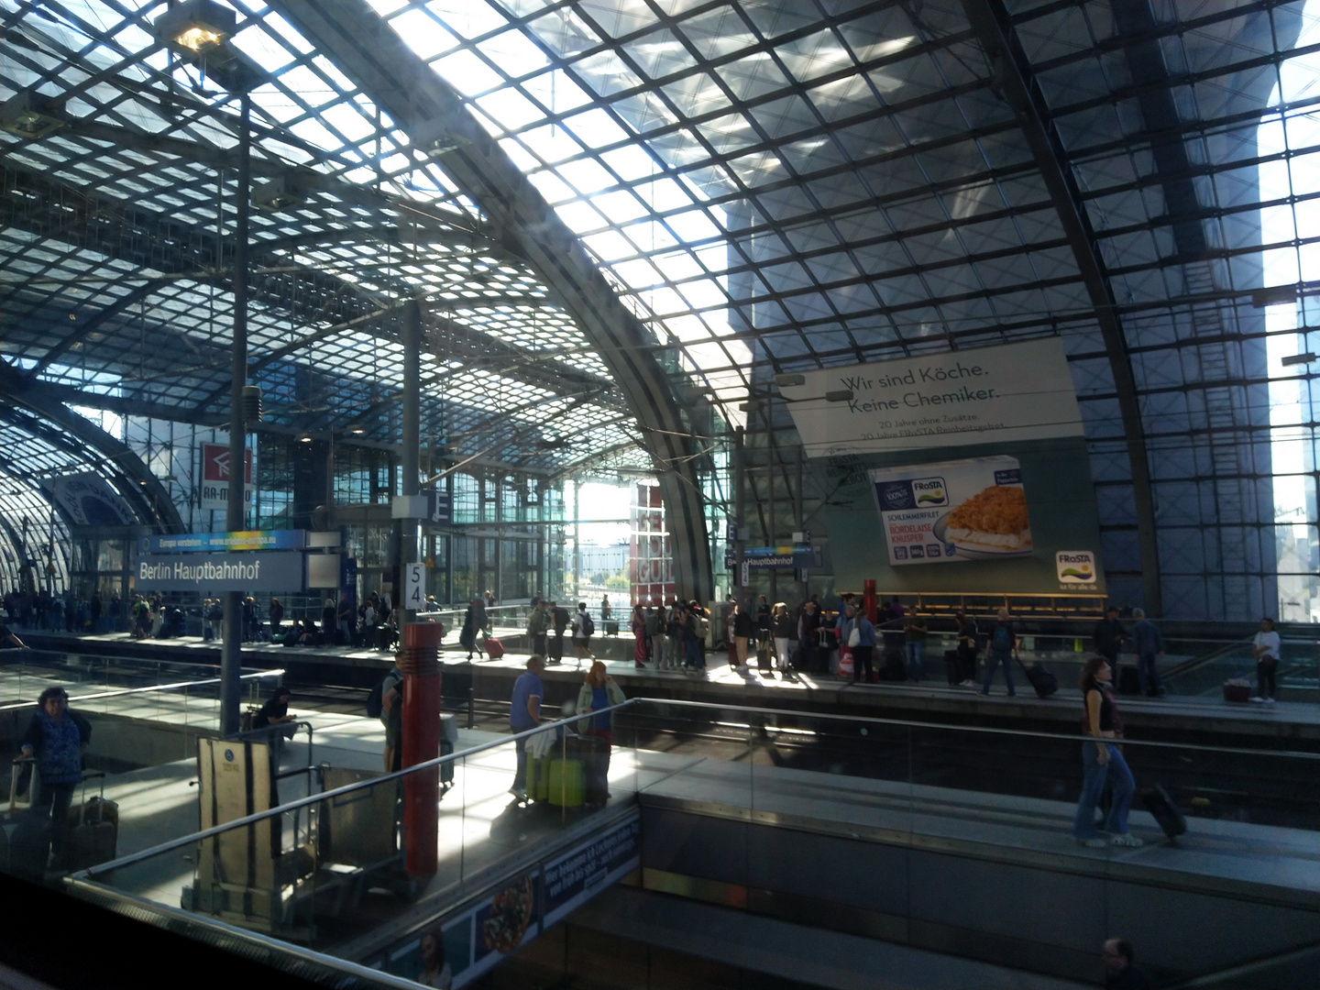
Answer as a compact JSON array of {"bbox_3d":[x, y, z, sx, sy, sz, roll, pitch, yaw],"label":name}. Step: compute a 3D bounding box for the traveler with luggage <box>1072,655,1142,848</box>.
[{"bbox_3d":[4.371,2.488,9.352,0.620,1.782,0.460,-2,-4,26],"label":"traveler with luggage"}]

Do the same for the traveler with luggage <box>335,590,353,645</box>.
[{"bbox_3d":[-10.996,4.347,33.532,0.460,1.798,0.500,2,-5,-28],"label":"traveler with luggage"}]

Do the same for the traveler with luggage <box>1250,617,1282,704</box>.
[{"bbox_3d":[11.876,3.252,18.756,0.420,1.632,0.520,3,-5,-41],"label":"traveler with luggage"}]

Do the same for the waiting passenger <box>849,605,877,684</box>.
[{"bbox_3d":[4.735,3.500,22.258,0.600,1.748,0.380,1,-4,-14],"label":"waiting passenger"}]

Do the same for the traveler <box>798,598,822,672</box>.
[{"bbox_3d":[3.841,3.634,24.582,0.580,1.755,0.400,0,-4,2],"label":"traveler"}]

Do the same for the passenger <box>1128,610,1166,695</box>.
[{"bbox_3d":[10.193,3.274,19.971,0.560,1.749,0.420,0,-4,2],"label":"passenger"}]

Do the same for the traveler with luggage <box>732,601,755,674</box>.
[{"bbox_3d":[2.189,3.692,24.972,0.520,1.790,0.500,0,-4,-6],"label":"traveler with luggage"}]

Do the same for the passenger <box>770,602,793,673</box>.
[{"bbox_3d":[3.106,3.643,24.435,0.500,1.726,0.380,1,-4,-22],"label":"passenger"}]

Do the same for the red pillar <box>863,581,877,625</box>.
[{"bbox_3d":[5.709,3.464,25.784,0.350,2.280,0.350,2,-5,-33],"label":"red pillar"}]

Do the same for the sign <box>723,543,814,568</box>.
[{"bbox_3d":[3.243,1.874,28.453,2.904,0.652,0.200,-3,-5,31],"label":"sign"}]

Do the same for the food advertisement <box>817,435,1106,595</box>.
[{"bbox_3d":[9.986,0.986,32.825,9.187,5.618,0.200,-3,23,31],"label":"food advertisement"}]

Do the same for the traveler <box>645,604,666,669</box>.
[{"bbox_3d":[-0.076,3.809,25.543,0.580,1.675,0.500,3,-6,-44],"label":"traveler"}]

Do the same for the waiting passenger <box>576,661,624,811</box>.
[{"bbox_3d":[-0.723,2.817,11.371,0.580,1.661,0.400,1,-4,-20],"label":"waiting passenger"}]

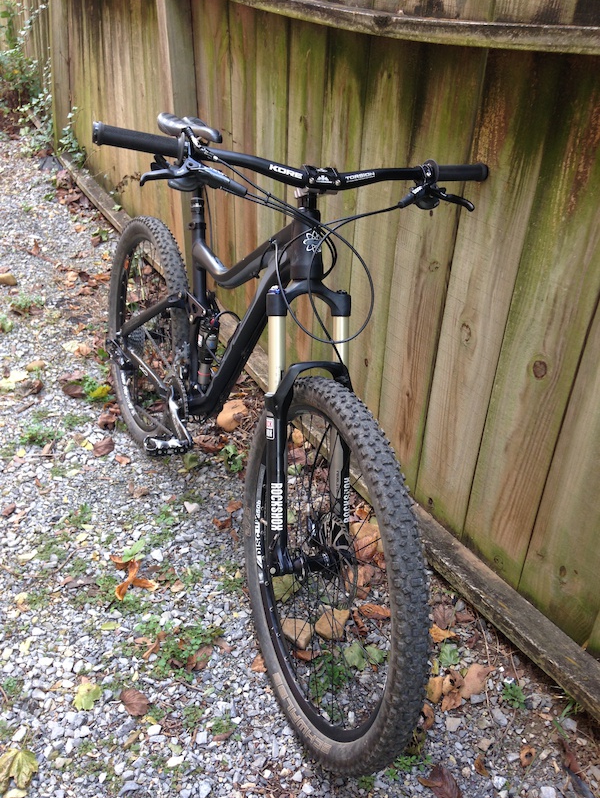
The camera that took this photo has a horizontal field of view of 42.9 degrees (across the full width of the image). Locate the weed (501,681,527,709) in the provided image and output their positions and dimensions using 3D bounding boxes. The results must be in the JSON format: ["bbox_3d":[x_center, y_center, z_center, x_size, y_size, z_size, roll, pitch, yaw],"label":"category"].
[{"bbox_3d":[0.468,0.646,1.665,0.051,0.030,0.056,8,29,7],"label":"weed"}]

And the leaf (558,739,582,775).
[{"bbox_3d":[0.518,0.690,1.465,0.030,0.025,0.076,-5,30,-9],"label":"leaf"}]

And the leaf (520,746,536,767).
[{"bbox_3d":[0.438,0.684,1.460,0.031,0.013,0.038,15,31,22],"label":"leaf"}]

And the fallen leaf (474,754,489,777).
[{"bbox_3d":[0.360,0.730,1.518,0.023,0.016,0.047,2,29,-4],"label":"fallen leaf"}]

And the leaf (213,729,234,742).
[{"bbox_3d":[-0.154,0.683,1.541,0.045,0.014,0.020,-10,32,-24],"label":"leaf"}]

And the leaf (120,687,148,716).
[{"bbox_3d":[-0.348,0.635,1.604,0.042,0.014,0.071,-19,36,-35],"label":"leaf"}]

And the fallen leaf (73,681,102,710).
[{"bbox_3d":[-0.445,0.626,1.606,0.052,0.015,0.067,6,29,4],"label":"fallen leaf"}]

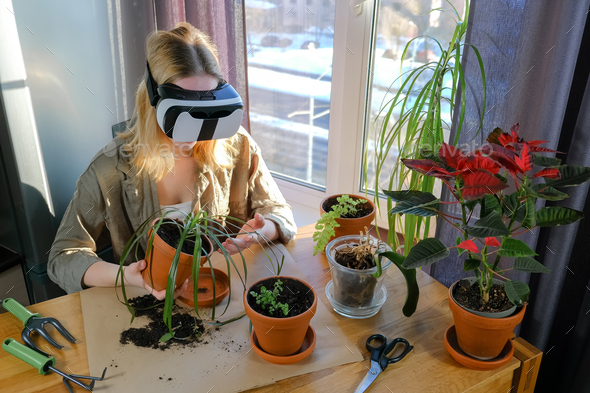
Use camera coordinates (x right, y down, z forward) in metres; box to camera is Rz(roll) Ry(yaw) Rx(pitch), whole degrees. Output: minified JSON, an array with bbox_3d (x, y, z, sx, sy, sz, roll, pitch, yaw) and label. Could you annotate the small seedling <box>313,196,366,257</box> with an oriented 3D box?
[{"bbox_3d":[0.121,0.072,1.407,0.140,0.110,0.120,1,26,0],"label":"small seedling"}]

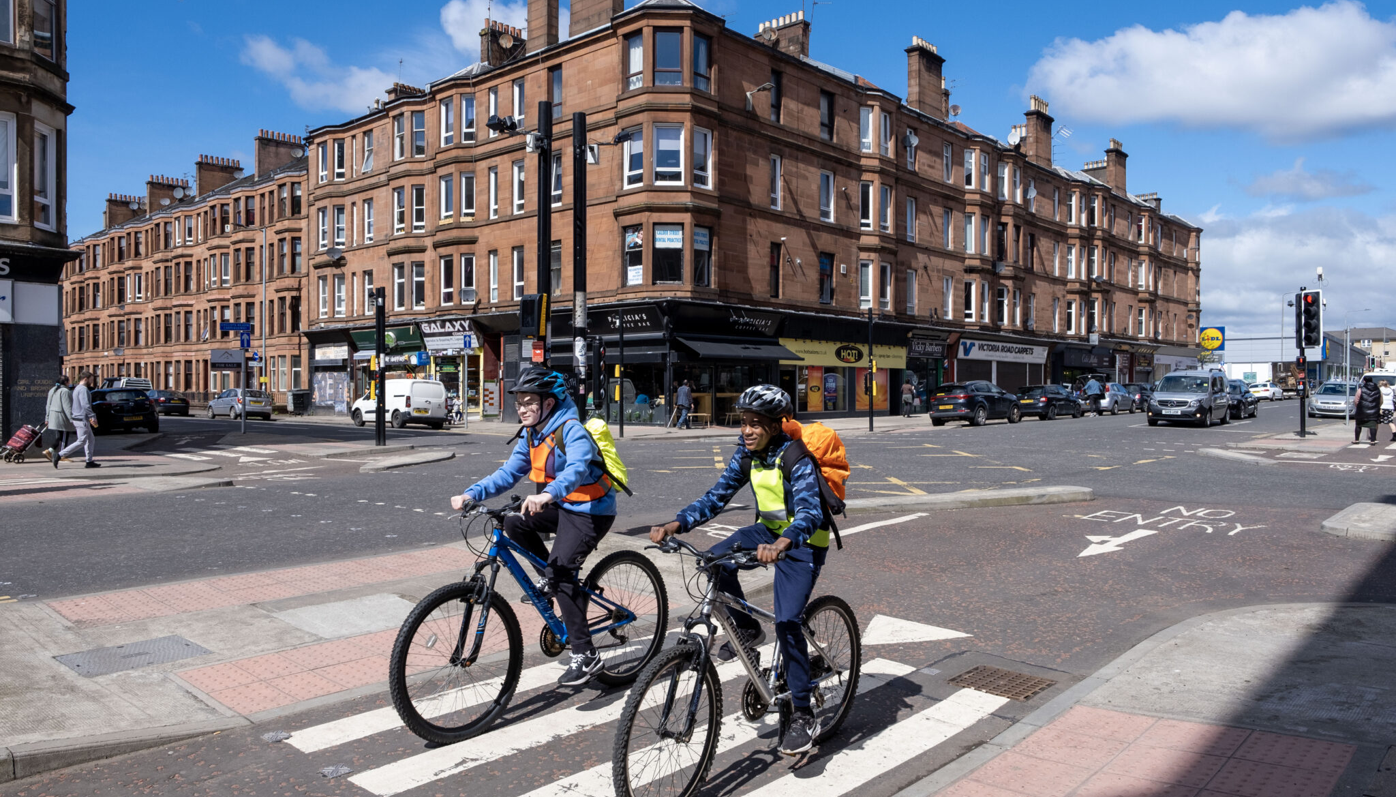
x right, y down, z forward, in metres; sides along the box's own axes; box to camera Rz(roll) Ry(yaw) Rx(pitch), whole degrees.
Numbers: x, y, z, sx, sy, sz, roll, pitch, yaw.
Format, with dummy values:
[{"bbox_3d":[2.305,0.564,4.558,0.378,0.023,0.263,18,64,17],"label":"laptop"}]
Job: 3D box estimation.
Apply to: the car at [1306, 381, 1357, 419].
[{"bbox_3d":[26.350,0.085,41.500,1.700,1.470,3.950,1,1,41],"label":"car"}]

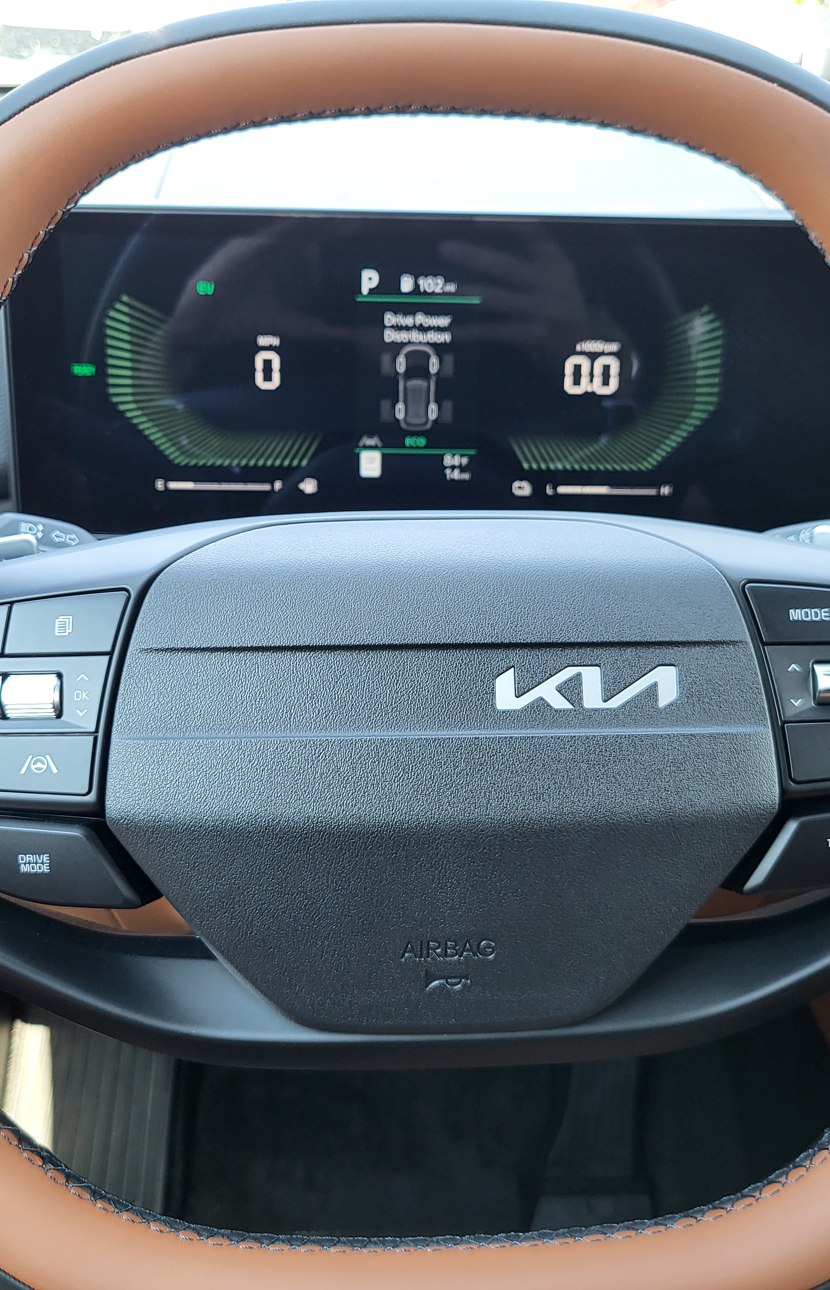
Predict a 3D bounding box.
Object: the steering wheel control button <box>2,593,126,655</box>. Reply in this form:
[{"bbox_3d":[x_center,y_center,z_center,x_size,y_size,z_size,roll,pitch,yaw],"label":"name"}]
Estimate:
[{"bbox_3d":[-0.093,-0.006,0.344,0.030,0.016,0.007,-1,3,-2],"label":"steering wheel control button"}]

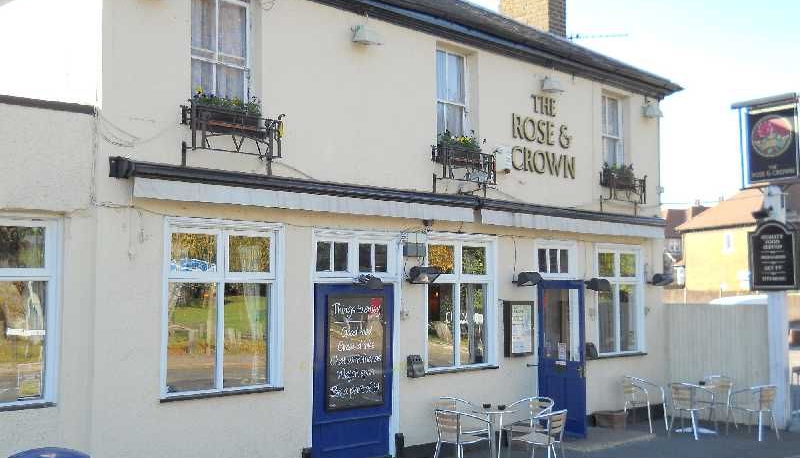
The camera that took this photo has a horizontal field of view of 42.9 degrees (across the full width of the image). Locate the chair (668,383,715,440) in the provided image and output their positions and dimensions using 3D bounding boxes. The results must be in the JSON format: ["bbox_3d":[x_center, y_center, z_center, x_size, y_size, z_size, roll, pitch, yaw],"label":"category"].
[{"bbox_3d":[4.125,2.558,14.370,0.530,0.730,0.550,-3,-5,45],"label":"chair"}]

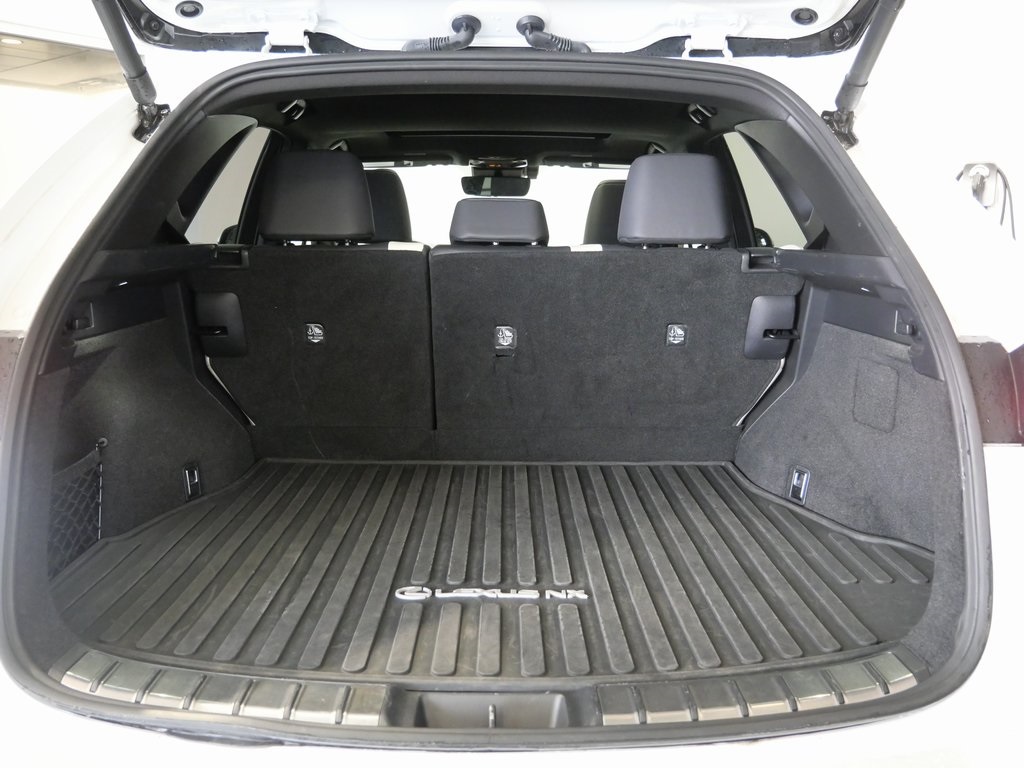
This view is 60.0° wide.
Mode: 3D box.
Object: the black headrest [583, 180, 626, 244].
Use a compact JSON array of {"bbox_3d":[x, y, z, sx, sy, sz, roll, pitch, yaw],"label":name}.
[{"bbox_3d":[0.348,-0.488,2.617,0.270,0.230,0.135,0,10,0],"label":"black headrest"}]

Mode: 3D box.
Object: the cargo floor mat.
[{"bbox_3d":[-0.007,0.245,1.476,1.360,0.035,0.960,0,10,0],"label":"cargo floor mat"}]

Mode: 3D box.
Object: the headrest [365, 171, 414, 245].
[{"bbox_3d":[-0.422,-0.511,2.548,0.270,0.230,0.135,0,10,0],"label":"headrest"}]

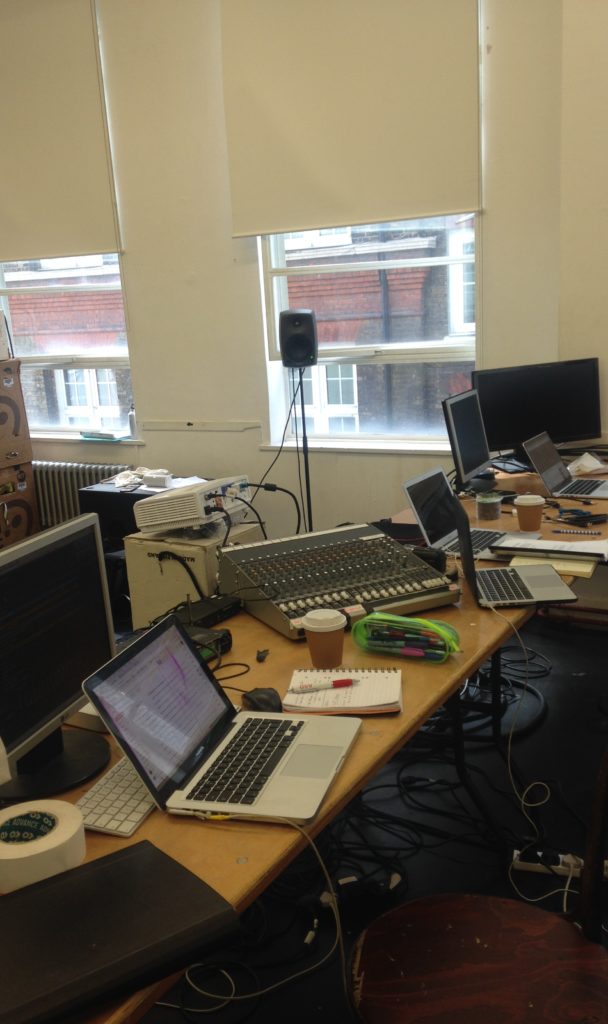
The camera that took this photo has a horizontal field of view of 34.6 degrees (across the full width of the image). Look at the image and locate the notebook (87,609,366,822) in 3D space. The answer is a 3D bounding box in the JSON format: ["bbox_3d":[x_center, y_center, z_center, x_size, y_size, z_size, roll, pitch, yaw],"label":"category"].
[{"bbox_3d":[-0.113,0.312,1.553,0.347,0.203,0.325,0,13,16],"label":"notebook"}]

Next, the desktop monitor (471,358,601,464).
[{"bbox_3d":[0.943,-0.387,3.945,0.550,0.415,0.210,-6,13,-13],"label":"desktop monitor"}]

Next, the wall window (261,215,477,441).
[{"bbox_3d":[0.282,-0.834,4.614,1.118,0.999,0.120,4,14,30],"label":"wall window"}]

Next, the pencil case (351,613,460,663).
[{"bbox_3d":[0.211,0.258,2.018,0.210,0.065,0.070,4,15,31],"label":"pencil case"}]

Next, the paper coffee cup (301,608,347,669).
[{"bbox_3d":[0.044,0.258,1.963,0.089,0.103,0.089,-3,12,1],"label":"paper coffee cup"}]

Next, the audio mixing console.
[{"bbox_3d":[0.078,0.151,2.406,0.437,0.120,0.447,-9,14,-23],"label":"audio mixing console"}]

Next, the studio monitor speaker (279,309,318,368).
[{"bbox_3d":[-0.021,-0.712,4.020,0.153,0.230,0.145,0,13,12],"label":"studio monitor speaker"}]

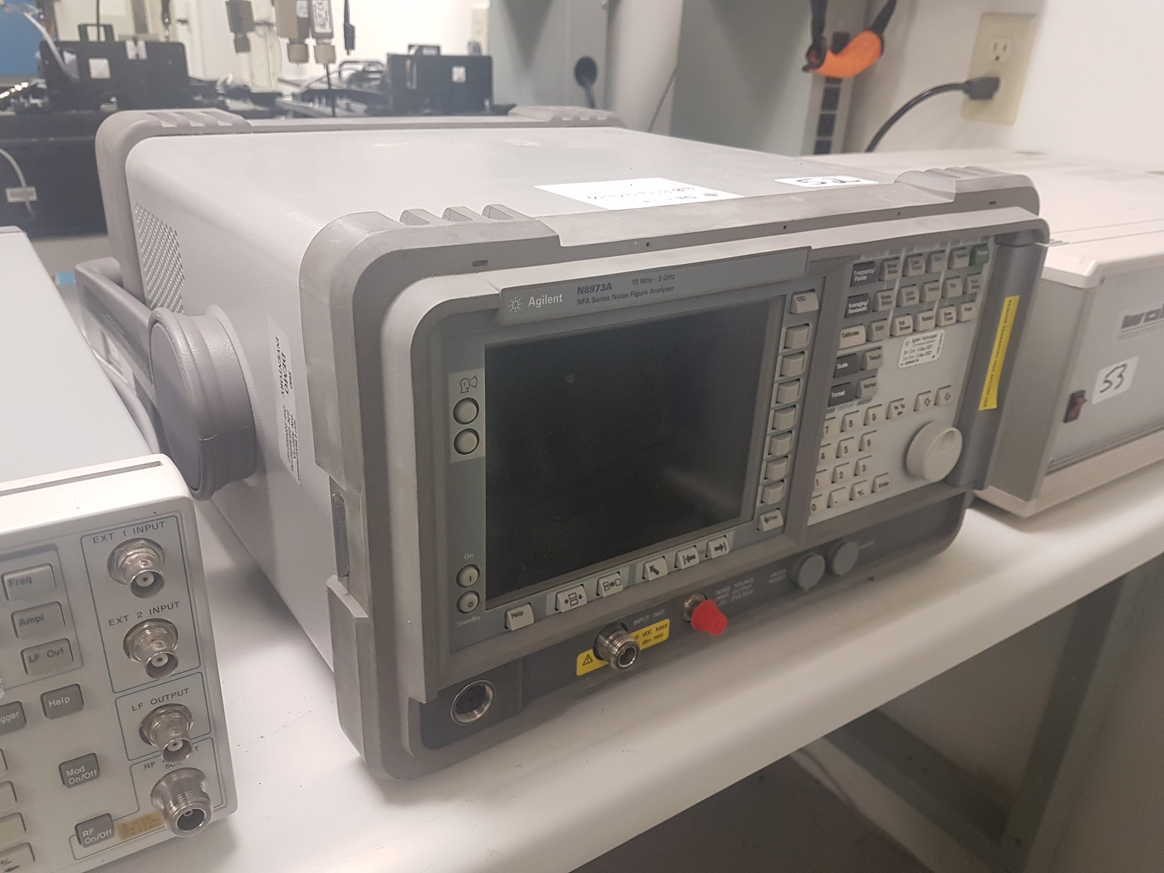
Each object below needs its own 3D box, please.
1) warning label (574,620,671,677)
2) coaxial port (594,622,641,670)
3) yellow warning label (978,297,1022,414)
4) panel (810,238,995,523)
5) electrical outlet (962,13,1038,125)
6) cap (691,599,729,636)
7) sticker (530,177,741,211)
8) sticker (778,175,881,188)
[{"bbox_3d":[0.020,0.099,0.411,0.054,0.013,0.001,-14,29,-31],"label":"warning label"},{"bbox_3d":[0.017,0.097,0.399,0.018,0.018,0.015,-14,29,-31],"label":"coaxial port"},{"bbox_3d":[0.226,-0.044,0.474,0.009,0.066,0.001,-3,25,-11],"label":"yellow warning label"},{"bbox_3d":[0.165,-0.025,0.438,0.109,0.138,0.015,-14,29,-31],"label":"panel"},{"bbox_3d":[0.477,-0.421,1.004,0.010,0.114,0.070,-14,29,-31],"label":"electrical outlet"},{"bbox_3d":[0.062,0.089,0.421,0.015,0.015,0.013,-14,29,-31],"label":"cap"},{"bbox_3d":[0.026,-0.111,0.399,0.076,0.001,0.060,-14,29,-31],"label":"sticker"},{"bbox_3d":[0.128,-0.133,0.455,0.050,0.001,0.025,-14,29,-31],"label":"sticker"}]

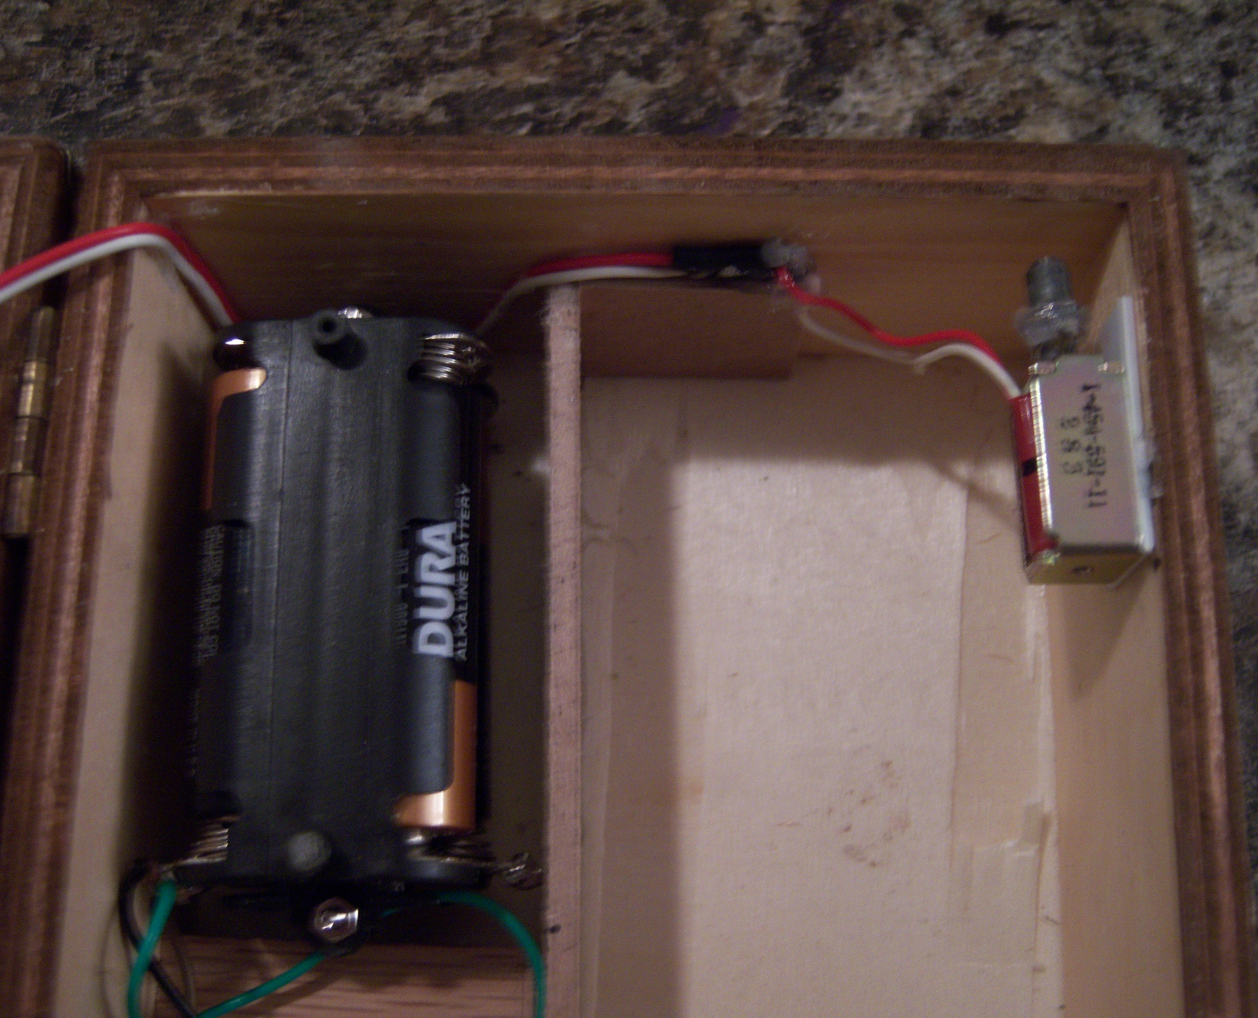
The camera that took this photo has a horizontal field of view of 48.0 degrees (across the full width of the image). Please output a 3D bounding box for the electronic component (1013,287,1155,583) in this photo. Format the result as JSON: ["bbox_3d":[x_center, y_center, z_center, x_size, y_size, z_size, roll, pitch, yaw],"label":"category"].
[{"bbox_3d":[0.043,-0.006,0.137,0.009,0.011,0.025,1,70,4],"label":"electronic component"}]

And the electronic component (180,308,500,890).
[{"bbox_3d":[-0.031,0.011,0.158,0.031,0.029,0.059,-1,76,3],"label":"electronic component"}]

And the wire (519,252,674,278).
[{"bbox_3d":[-0.004,-0.026,0.151,0.018,0.004,0.002,1,76,4],"label":"wire"}]

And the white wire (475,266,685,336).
[{"bbox_3d":[-0.006,-0.024,0.156,0.025,0.013,0.003,1,76,4],"label":"white wire"}]

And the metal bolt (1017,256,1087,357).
[{"bbox_3d":[0.043,-0.020,0.142,0.006,0.006,0.010,1,70,4],"label":"metal bolt"}]

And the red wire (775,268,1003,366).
[{"bbox_3d":[0.027,-0.020,0.149,0.024,0.008,0.005,20,78,8],"label":"red wire"}]

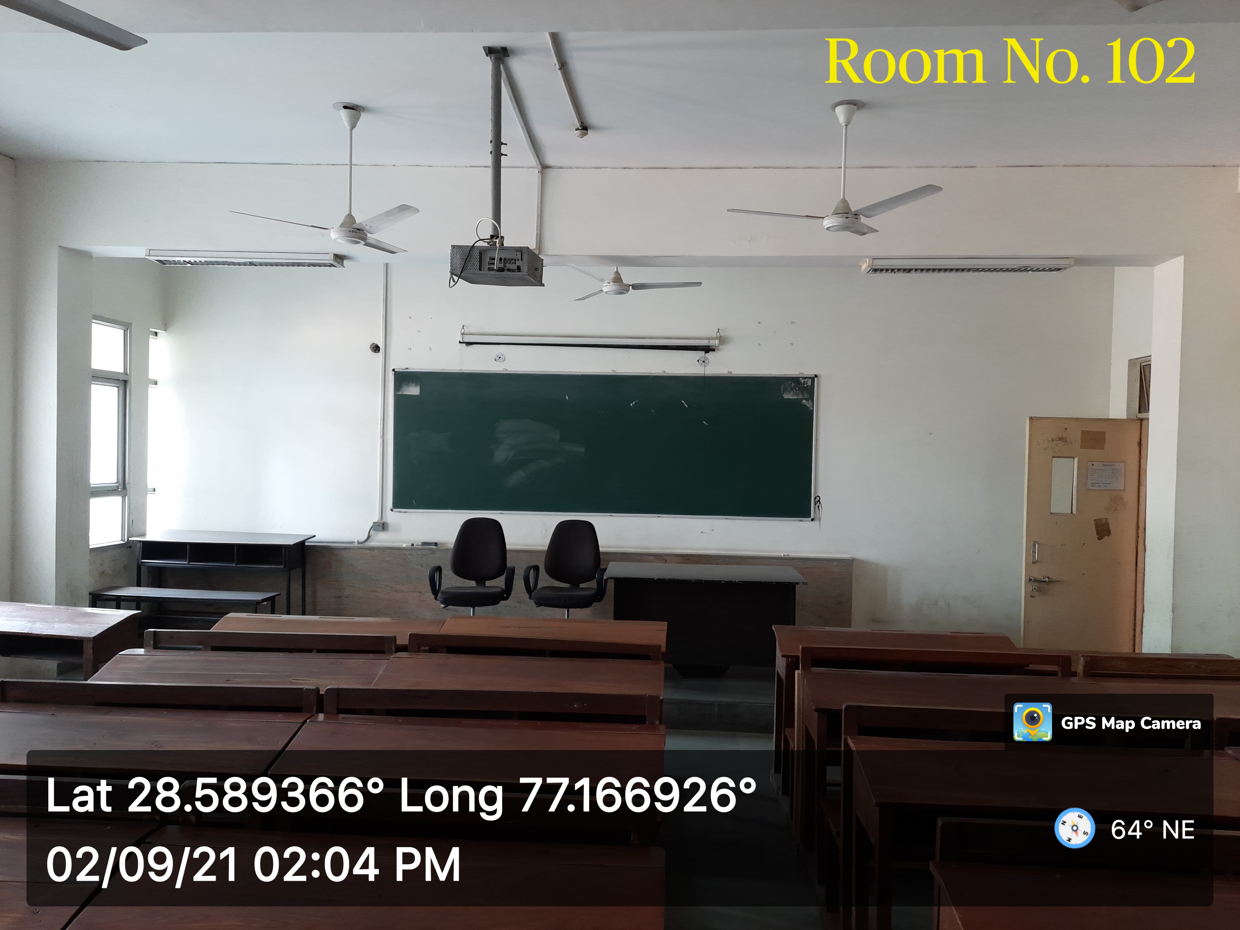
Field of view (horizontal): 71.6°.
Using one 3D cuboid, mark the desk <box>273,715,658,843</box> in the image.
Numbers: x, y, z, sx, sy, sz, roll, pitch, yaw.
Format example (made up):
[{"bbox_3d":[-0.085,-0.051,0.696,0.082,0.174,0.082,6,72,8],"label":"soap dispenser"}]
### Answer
[{"bbox_3d":[-0.455,1.256,2.755,1.200,0.780,0.370,1,1,3],"label":"desk"}]

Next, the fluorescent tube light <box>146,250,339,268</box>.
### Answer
[{"bbox_3d":[-2.518,-1.379,5.795,1.270,0.060,0.230,1,0,3],"label":"fluorescent tube light"}]

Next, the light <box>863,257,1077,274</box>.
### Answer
[{"bbox_3d":[2.196,-1.260,5.466,1.250,0.065,0.200,1,1,3],"label":"light"}]

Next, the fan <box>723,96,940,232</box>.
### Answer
[{"bbox_3d":[1.076,-1.517,4.392,1.040,0.670,1.120,1,1,3],"label":"fan"}]

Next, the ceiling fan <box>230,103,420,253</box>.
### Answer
[{"bbox_3d":[-1.465,-1.574,4.652,1.170,0.730,1.170,1,0,3],"label":"ceiling fan"}]

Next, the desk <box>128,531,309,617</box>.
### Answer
[{"bbox_3d":[-3.196,0.971,6.931,1.300,0.785,0.460,1,1,3],"label":"desk"}]

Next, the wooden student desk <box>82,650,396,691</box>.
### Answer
[{"bbox_3d":[-1.555,1.209,3.499,1.120,0.790,0.400,1,0,3],"label":"wooden student desk"}]

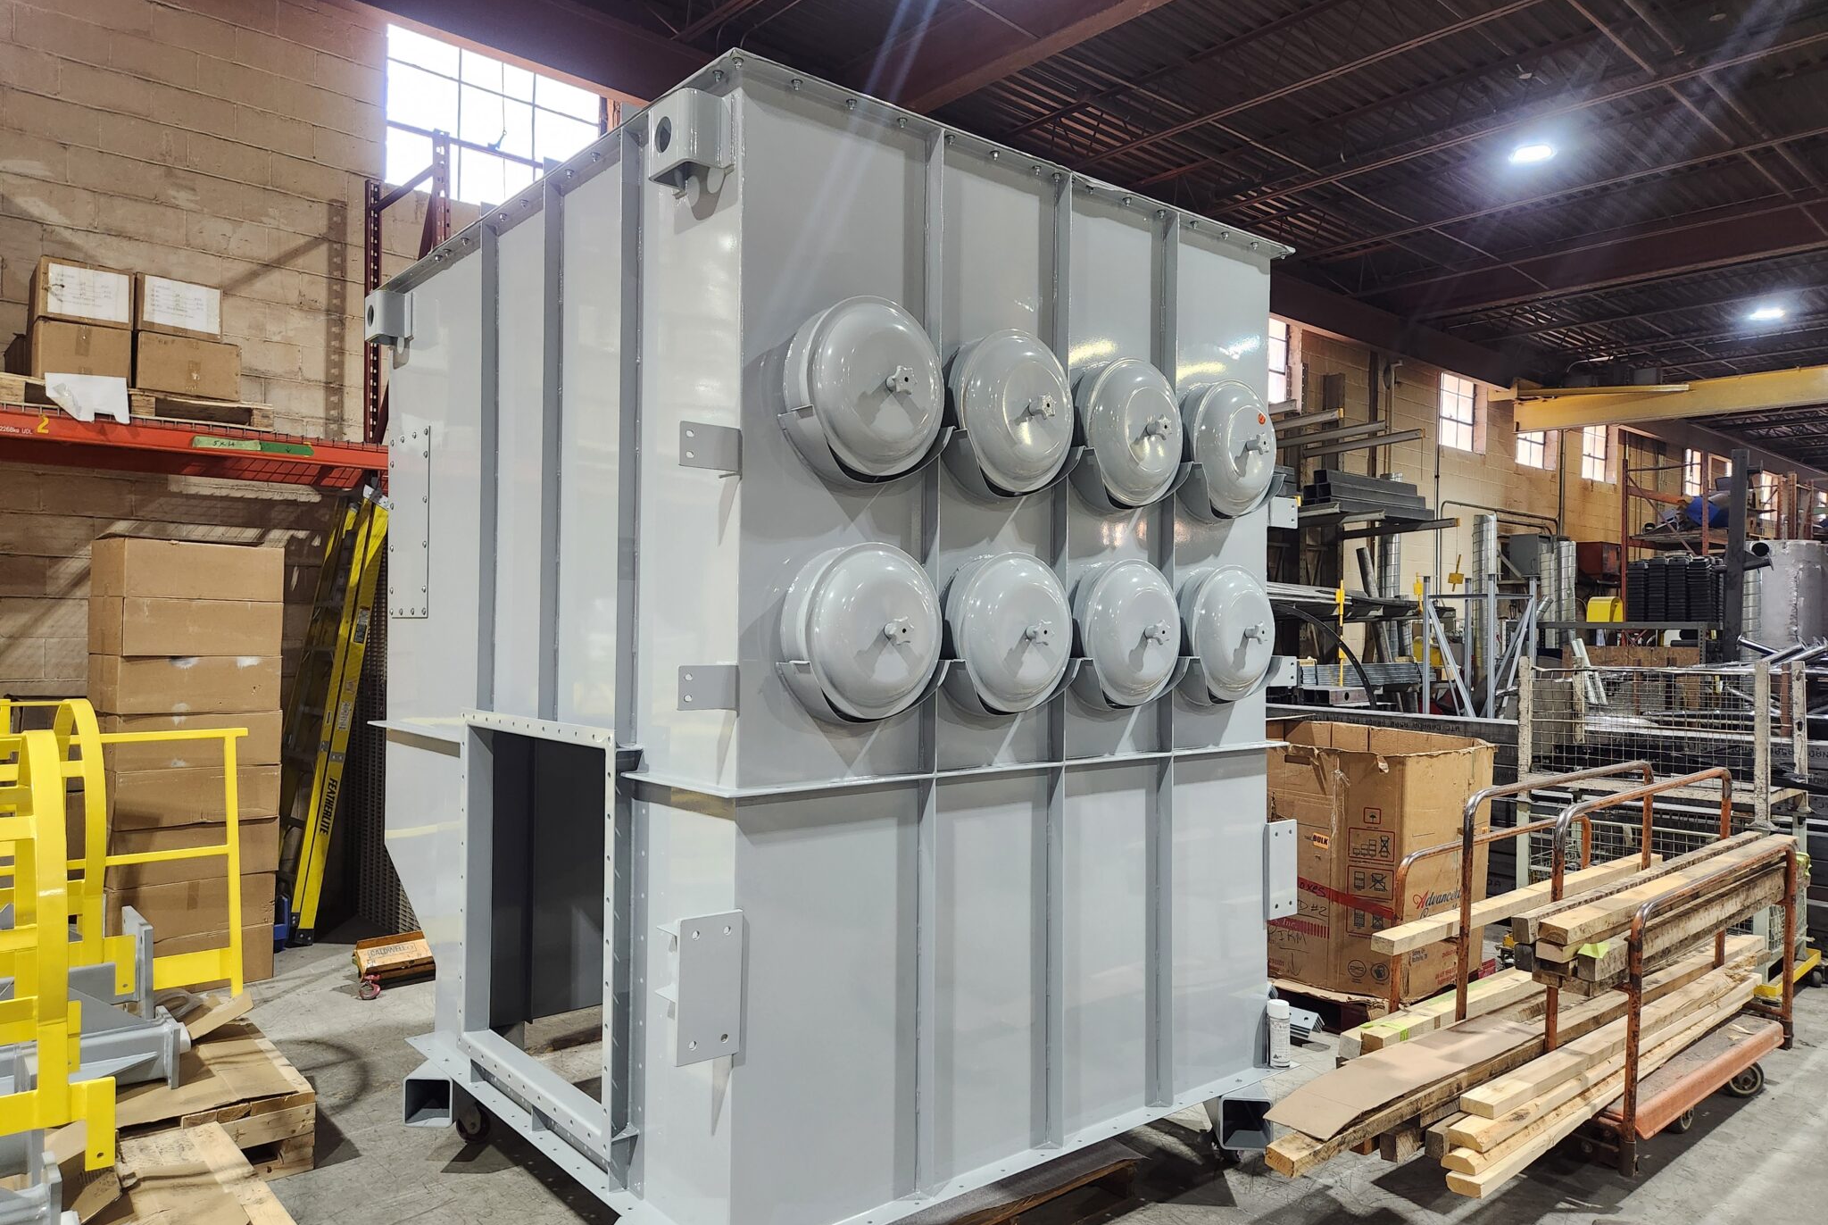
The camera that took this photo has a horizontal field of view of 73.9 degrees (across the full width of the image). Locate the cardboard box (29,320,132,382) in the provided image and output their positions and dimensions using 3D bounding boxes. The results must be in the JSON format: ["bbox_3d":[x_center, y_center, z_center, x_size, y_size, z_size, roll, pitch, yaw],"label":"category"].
[{"bbox_3d":[-3.619,-1.091,5.281,0.325,0.245,0.420,1,-1,-39],"label":"cardboard box"}]

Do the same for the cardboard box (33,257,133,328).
[{"bbox_3d":[-3.657,-1.358,5.338,0.326,0.243,0.372,1,-1,-42],"label":"cardboard box"}]

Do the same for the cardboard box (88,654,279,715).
[{"bbox_3d":[-3.306,0.317,5.514,0.485,0.248,0.638,0,-1,43],"label":"cardboard box"}]

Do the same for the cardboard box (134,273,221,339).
[{"bbox_3d":[-3.364,-1.331,5.520,0.310,0.238,0.410,1,-1,-42],"label":"cardboard box"}]

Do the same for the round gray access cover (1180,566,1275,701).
[{"bbox_3d":[0.952,0.065,3.595,0.402,0.402,0.191,1,-1,-40],"label":"round gray access cover"}]

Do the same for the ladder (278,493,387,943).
[{"bbox_3d":[-3.170,0.515,6.630,0.170,2.420,0.600,13,-9,-39],"label":"ladder"}]

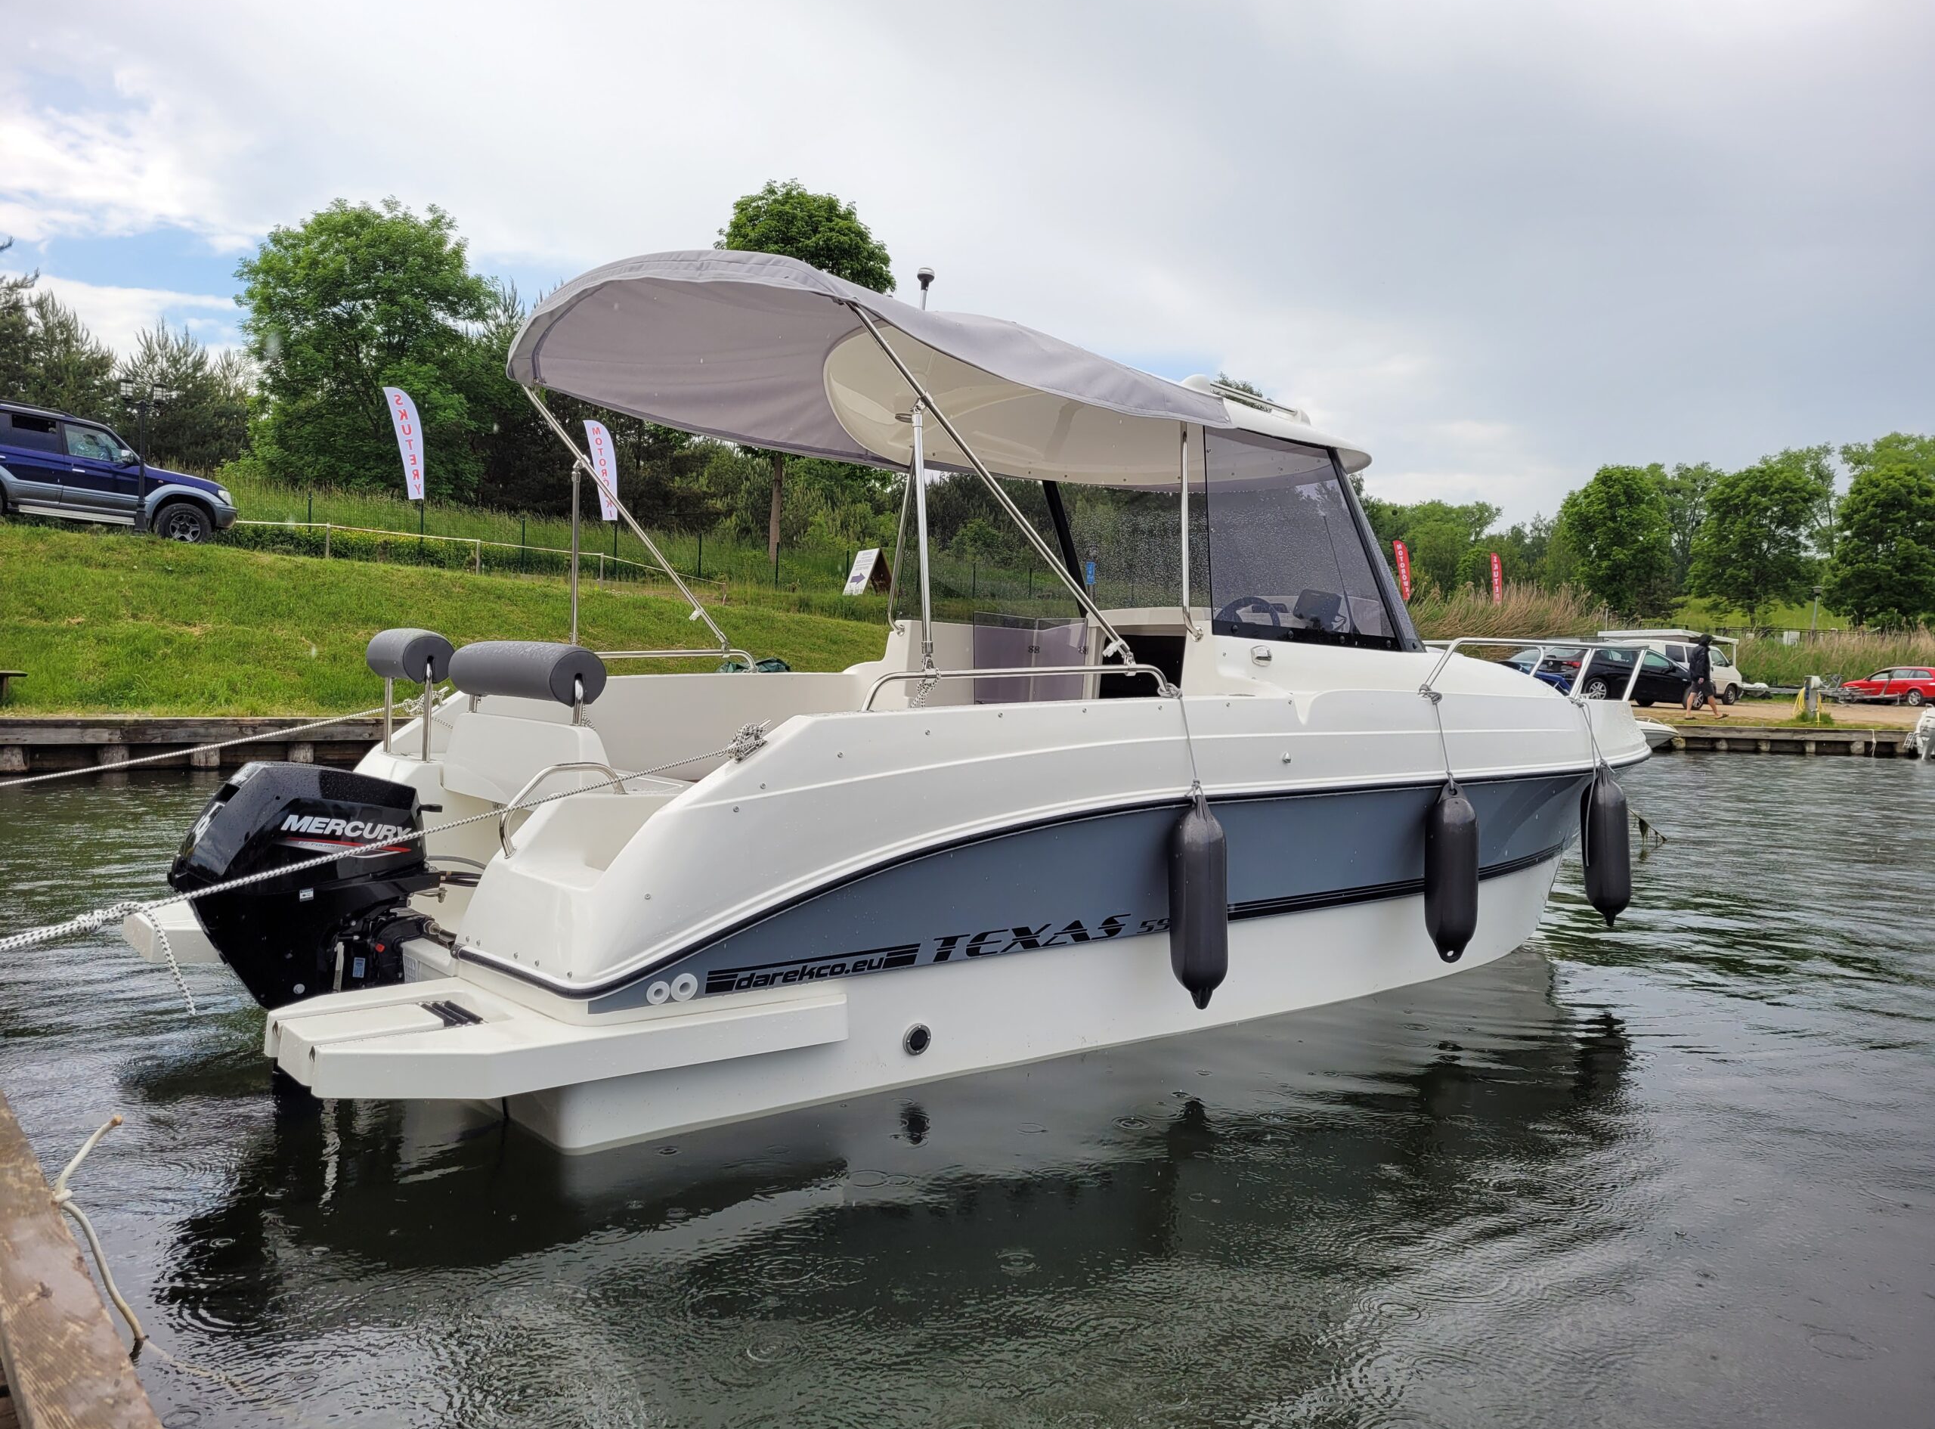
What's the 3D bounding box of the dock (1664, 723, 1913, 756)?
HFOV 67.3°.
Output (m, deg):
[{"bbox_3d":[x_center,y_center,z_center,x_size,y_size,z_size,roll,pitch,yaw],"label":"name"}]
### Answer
[{"bbox_3d":[13.700,0.420,24.300,4.400,0.520,0.600,1,1,10],"label":"dock"}]

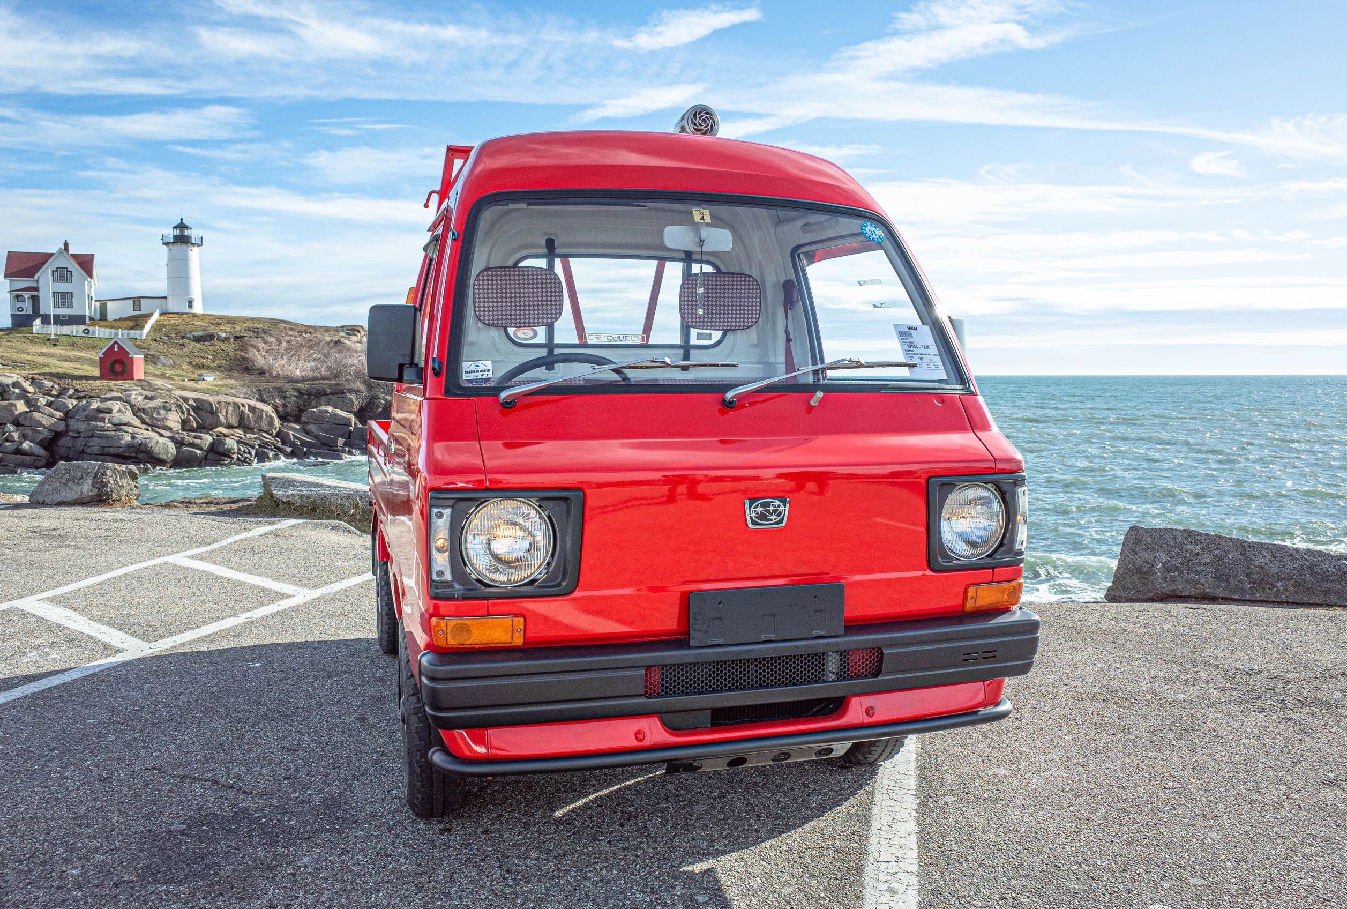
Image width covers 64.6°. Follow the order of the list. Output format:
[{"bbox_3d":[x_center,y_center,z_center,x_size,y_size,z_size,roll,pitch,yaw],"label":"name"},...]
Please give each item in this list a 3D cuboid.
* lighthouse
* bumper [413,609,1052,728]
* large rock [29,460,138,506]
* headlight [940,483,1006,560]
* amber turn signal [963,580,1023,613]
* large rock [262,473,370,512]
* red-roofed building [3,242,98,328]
[{"bbox_3d":[-64.100,-24.600,139.000,5.200,12.500,5.200,-2,5,-25],"label":"lighthouse"},{"bbox_3d":[0.175,0.438,2.270,1.400,0.150,0.200,-1,4,-18],"label":"bumper"},{"bbox_3d":[-5.392,0.240,9.750,0.900,0.380,0.650,-2,5,-27],"label":"large rock"},{"bbox_3d":[0.674,0.153,2.418,0.180,0.180,0.080,-1,4,-18],"label":"headlight"},{"bbox_3d":[0.736,0.325,2.440,0.185,0.062,0.055,-1,4,-18],"label":"amber turn signal"},{"bbox_3d":[-2.950,0.345,9.400,1.350,0.340,0.580,2,5,27],"label":"large rock"},{"bbox_3d":[-80.308,-21.861,137.000,10.500,11.000,9.000,-2,5,-21],"label":"red-roofed building"}]

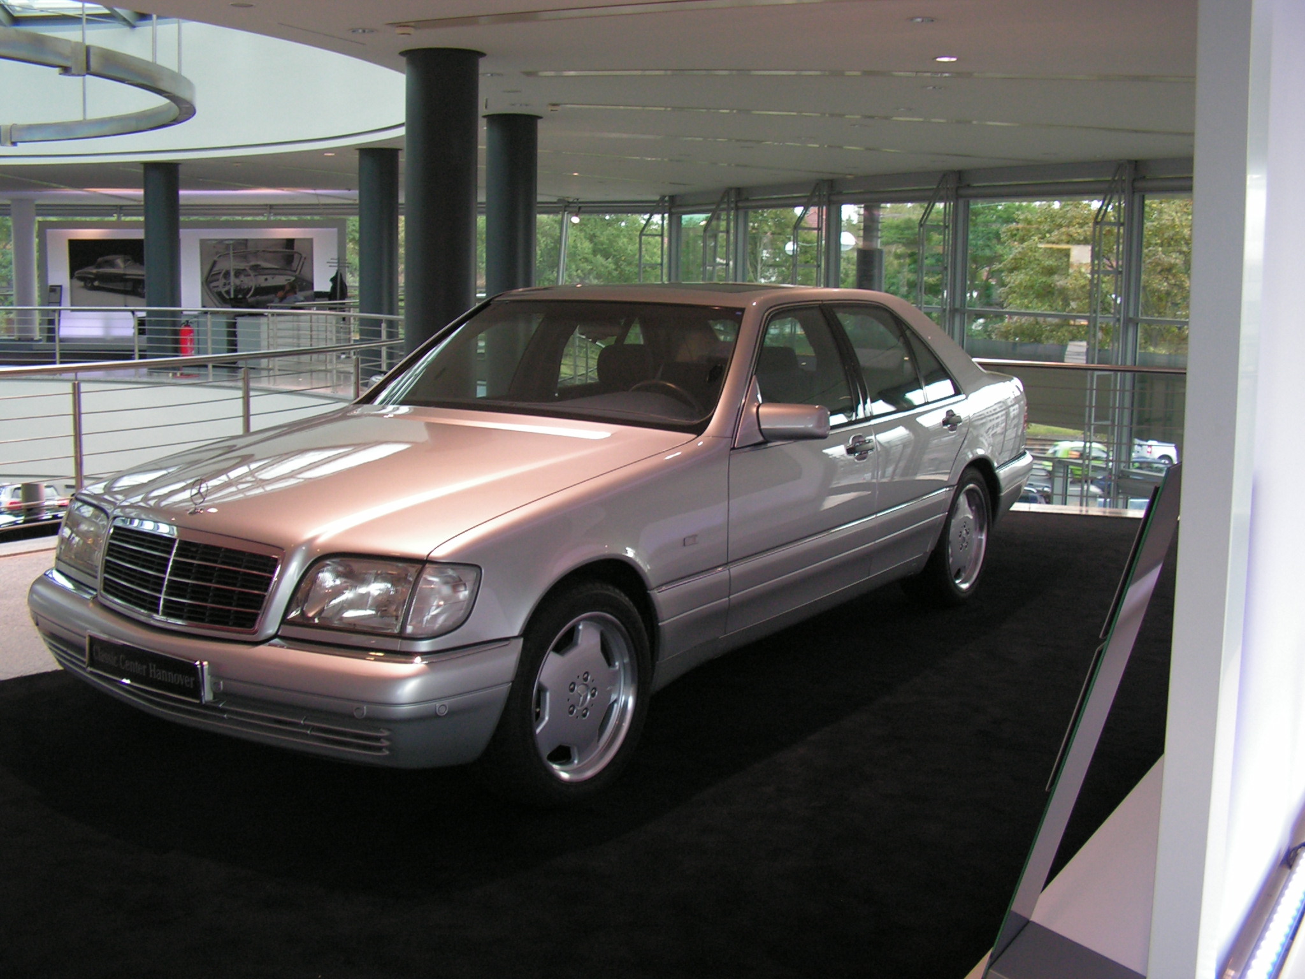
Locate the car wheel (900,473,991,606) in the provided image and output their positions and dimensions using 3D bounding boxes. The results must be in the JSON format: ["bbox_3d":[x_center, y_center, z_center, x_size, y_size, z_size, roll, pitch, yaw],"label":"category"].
[{"bbox_3d":[1.409,0.214,6.544,0.240,0.670,0.670,6,11,34],"label":"car wheel"}]

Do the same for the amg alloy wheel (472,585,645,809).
[{"bbox_3d":[-0.289,0.600,4.052,0.240,0.670,0.670,6,11,34],"label":"amg alloy wheel"}]

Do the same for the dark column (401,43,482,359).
[{"bbox_3d":[-1.514,-1.568,9.803,0.540,3.146,0.540,0,9,0],"label":"dark column"}]

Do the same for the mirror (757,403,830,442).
[{"bbox_3d":[0.495,-0.235,4.767,0.210,0.135,0.130,6,11,34],"label":"mirror"}]

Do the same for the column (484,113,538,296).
[{"bbox_3d":[-1.436,-2.212,13.889,0.540,3.146,0.540,0,9,0],"label":"column"}]

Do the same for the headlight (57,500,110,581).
[{"bbox_3d":[-1.780,0.152,4.324,0.460,0.200,0.280,6,11,34],"label":"headlight"}]

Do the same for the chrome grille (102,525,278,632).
[{"bbox_3d":[-1.342,0.246,3.829,0.720,0.225,0.130,6,11,34],"label":"chrome grille"}]

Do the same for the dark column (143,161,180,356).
[{"bbox_3d":[-7.481,-3.334,20.796,0.540,3.146,0.540,0,9,0],"label":"dark column"}]

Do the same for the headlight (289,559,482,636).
[{"bbox_3d":[-0.713,0.271,3.608,0.460,0.200,0.280,6,11,34],"label":"headlight"}]

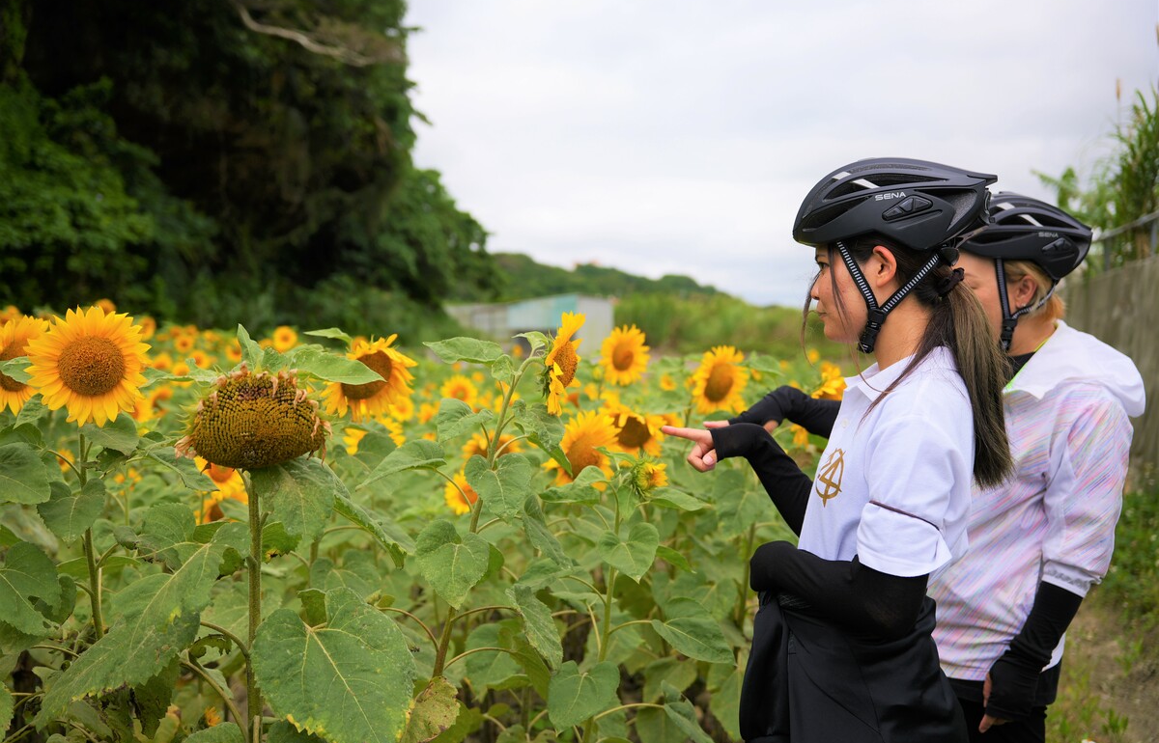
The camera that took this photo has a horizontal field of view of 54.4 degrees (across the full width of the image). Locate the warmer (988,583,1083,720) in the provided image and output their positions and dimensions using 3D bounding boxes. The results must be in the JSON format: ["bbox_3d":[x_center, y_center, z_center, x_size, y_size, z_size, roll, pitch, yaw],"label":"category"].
[{"bbox_3d":[0.834,0.509,2.060,0.100,0.280,0.090,22,-3,17],"label":"warmer"}]

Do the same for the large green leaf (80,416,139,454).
[{"bbox_3d":[-0.659,0.089,1.580,0.087,0.057,0.070,0,2,-11],"label":"large green leaf"}]

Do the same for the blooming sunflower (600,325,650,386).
[{"bbox_3d":[0.140,-0.046,3.500,0.175,0.175,0.060,-1,5,-30],"label":"blooming sunflower"}]

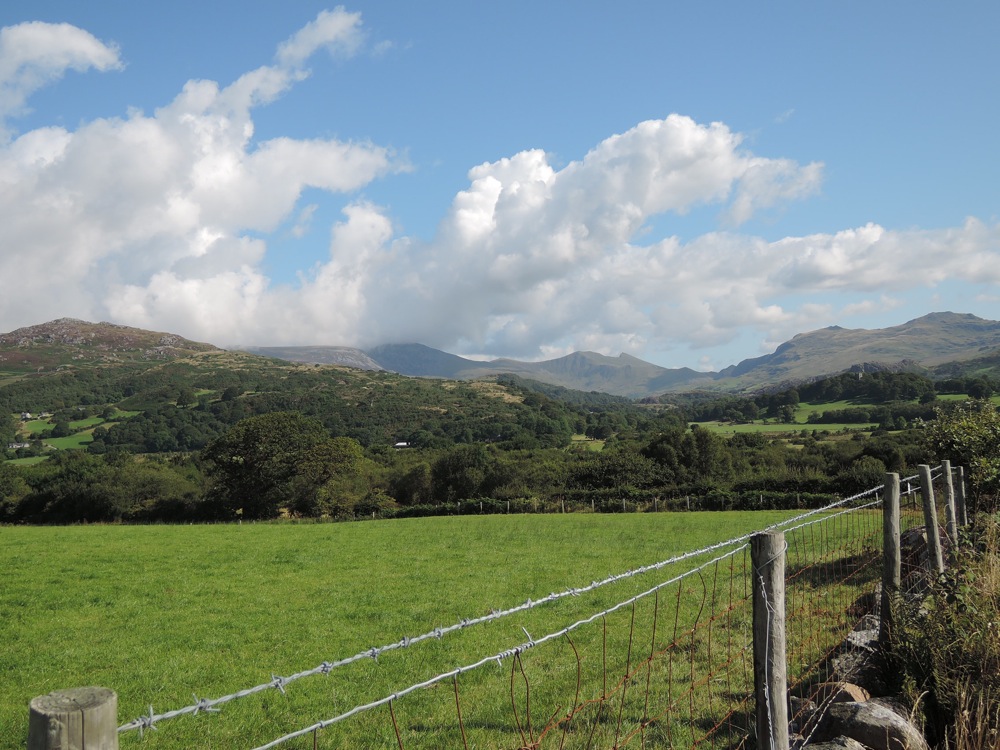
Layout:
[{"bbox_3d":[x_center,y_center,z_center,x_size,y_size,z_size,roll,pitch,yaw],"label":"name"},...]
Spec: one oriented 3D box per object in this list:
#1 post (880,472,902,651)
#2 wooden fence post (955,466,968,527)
[{"bbox_3d":[2.178,1.060,5.630,0.092,1.020,0.092,1,-3,27],"label":"post"},{"bbox_3d":[6.174,1.707,13.481,0.088,0.950,0.088,-3,-3,27],"label":"wooden fence post"}]

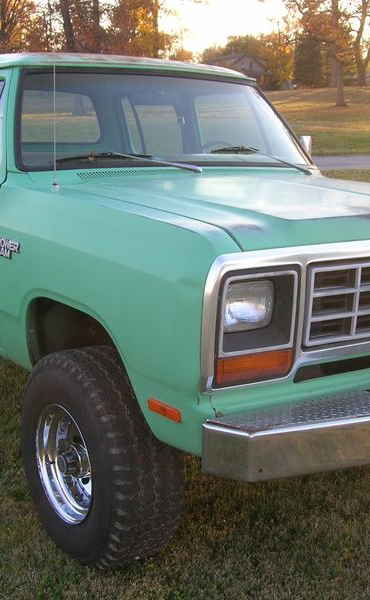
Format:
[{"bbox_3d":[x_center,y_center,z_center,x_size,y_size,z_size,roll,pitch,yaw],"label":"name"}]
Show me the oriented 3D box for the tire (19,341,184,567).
[{"bbox_3d":[-0.353,0.619,3.130,0.320,0.835,0.835,-7,15,-35],"label":"tire"}]

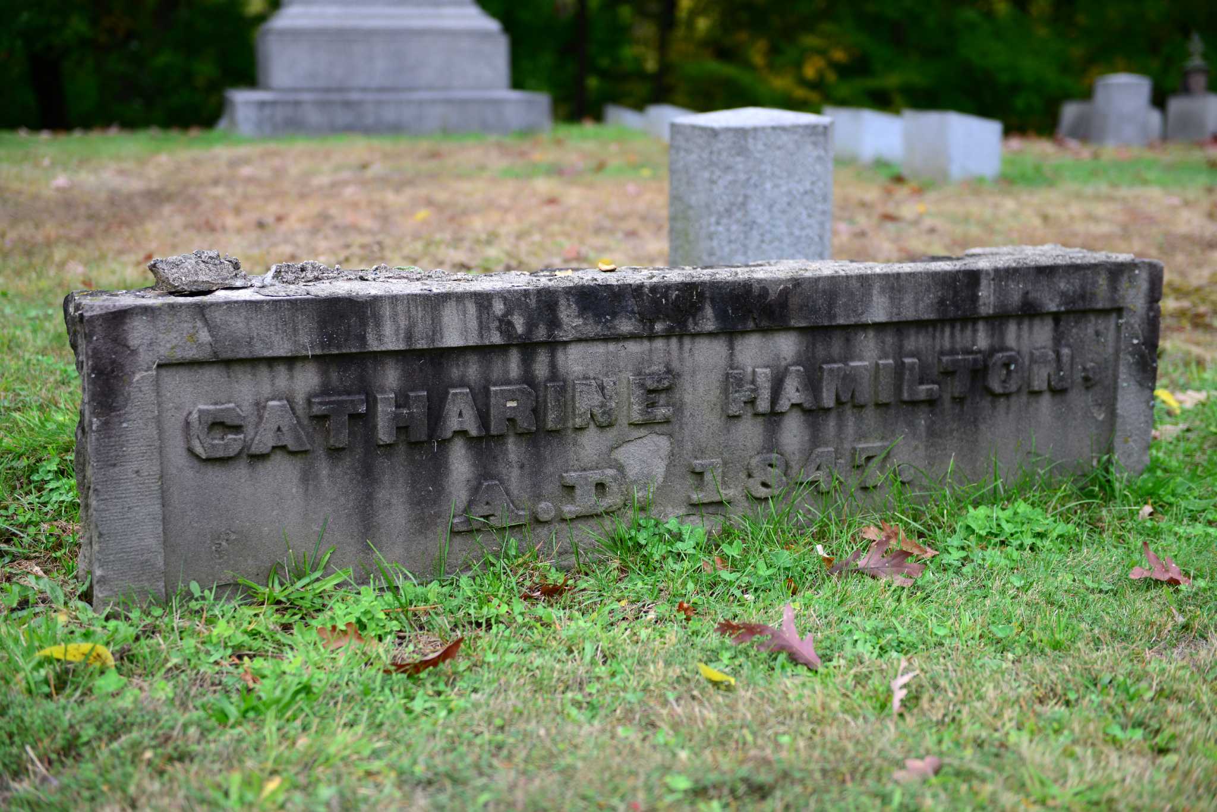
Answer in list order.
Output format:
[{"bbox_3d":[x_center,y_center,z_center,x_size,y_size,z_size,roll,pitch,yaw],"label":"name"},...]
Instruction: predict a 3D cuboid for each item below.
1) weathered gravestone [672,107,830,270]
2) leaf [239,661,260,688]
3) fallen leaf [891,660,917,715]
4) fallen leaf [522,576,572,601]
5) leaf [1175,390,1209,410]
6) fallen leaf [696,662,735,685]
[{"bbox_3d":[0.318,-0.369,3.810,0.280,0.600,0.280,-4,12,-18],"label":"weathered gravestone"},{"bbox_3d":[-0.390,0.293,1.838,0.025,0.018,0.035,0,12,0],"label":"leaf"},{"bbox_3d":[0.315,0.300,1.804,0.030,0.028,0.095,0,12,0],"label":"fallen leaf"},{"bbox_3d":[-0.080,0.235,2.186,0.065,0.020,0.045,-3,12,-15],"label":"fallen leaf"},{"bbox_3d":[1.308,-0.015,3.798,0.077,0.028,0.073,3,10,18],"label":"leaf"},{"bbox_3d":[0.125,0.311,1.965,0.045,0.017,0.023,6,11,32],"label":"fallen leaf"}]

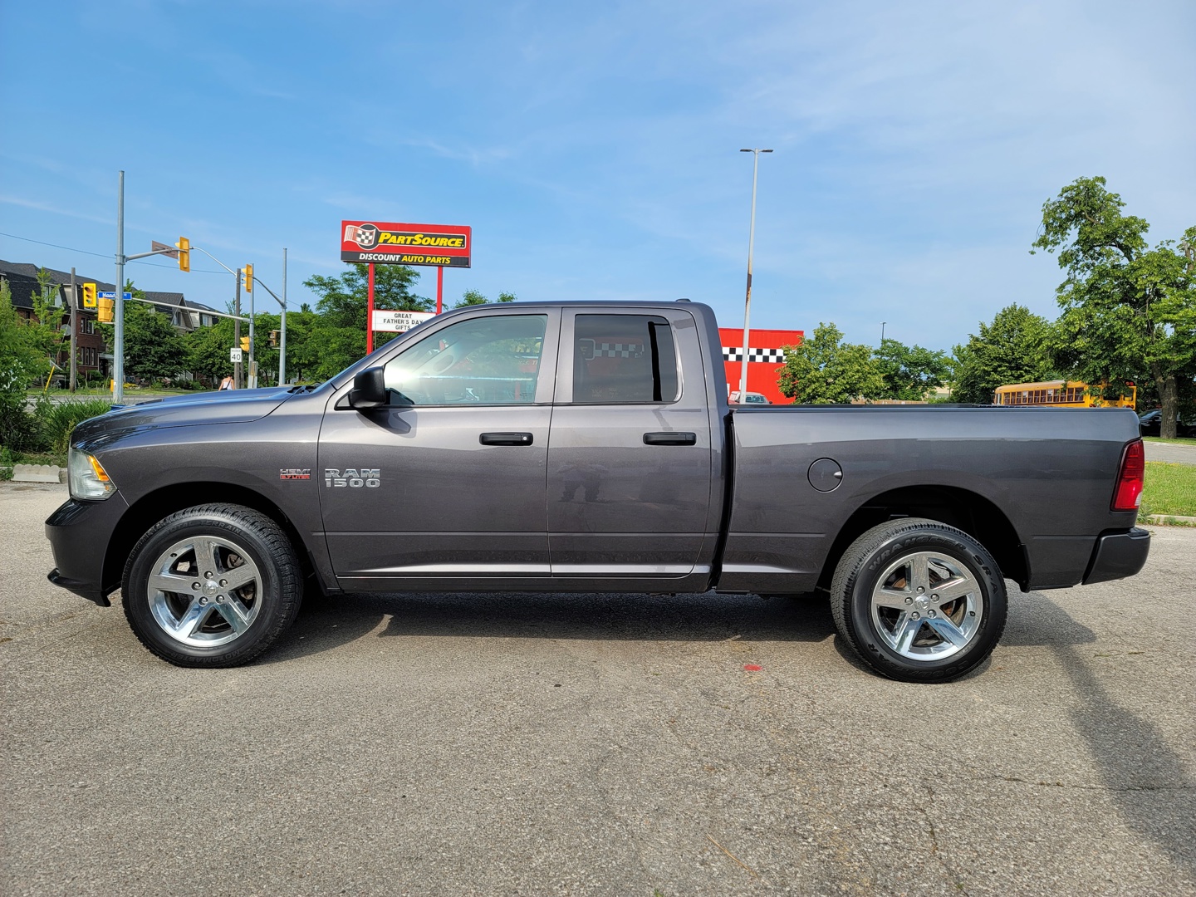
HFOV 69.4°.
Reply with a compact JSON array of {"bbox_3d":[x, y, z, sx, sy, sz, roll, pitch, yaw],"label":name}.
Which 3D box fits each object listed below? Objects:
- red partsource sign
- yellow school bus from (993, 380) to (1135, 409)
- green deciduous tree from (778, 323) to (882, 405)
[{"bbox_3d":[-6.336,-6.721,28.500,4.250,1.360,0.450,1,4,-5],"label":"red partsource sign"},{"bbox_3d":[25.600,-2.040,48.700,2.450,3.100,11.600,2,3,2],"label":"yellow school bus"},{"bbox_3d":[11.291,-3.430,42.000,5.200,5.600,5.000,2,3,0],"label":"green deciduous tree"}]

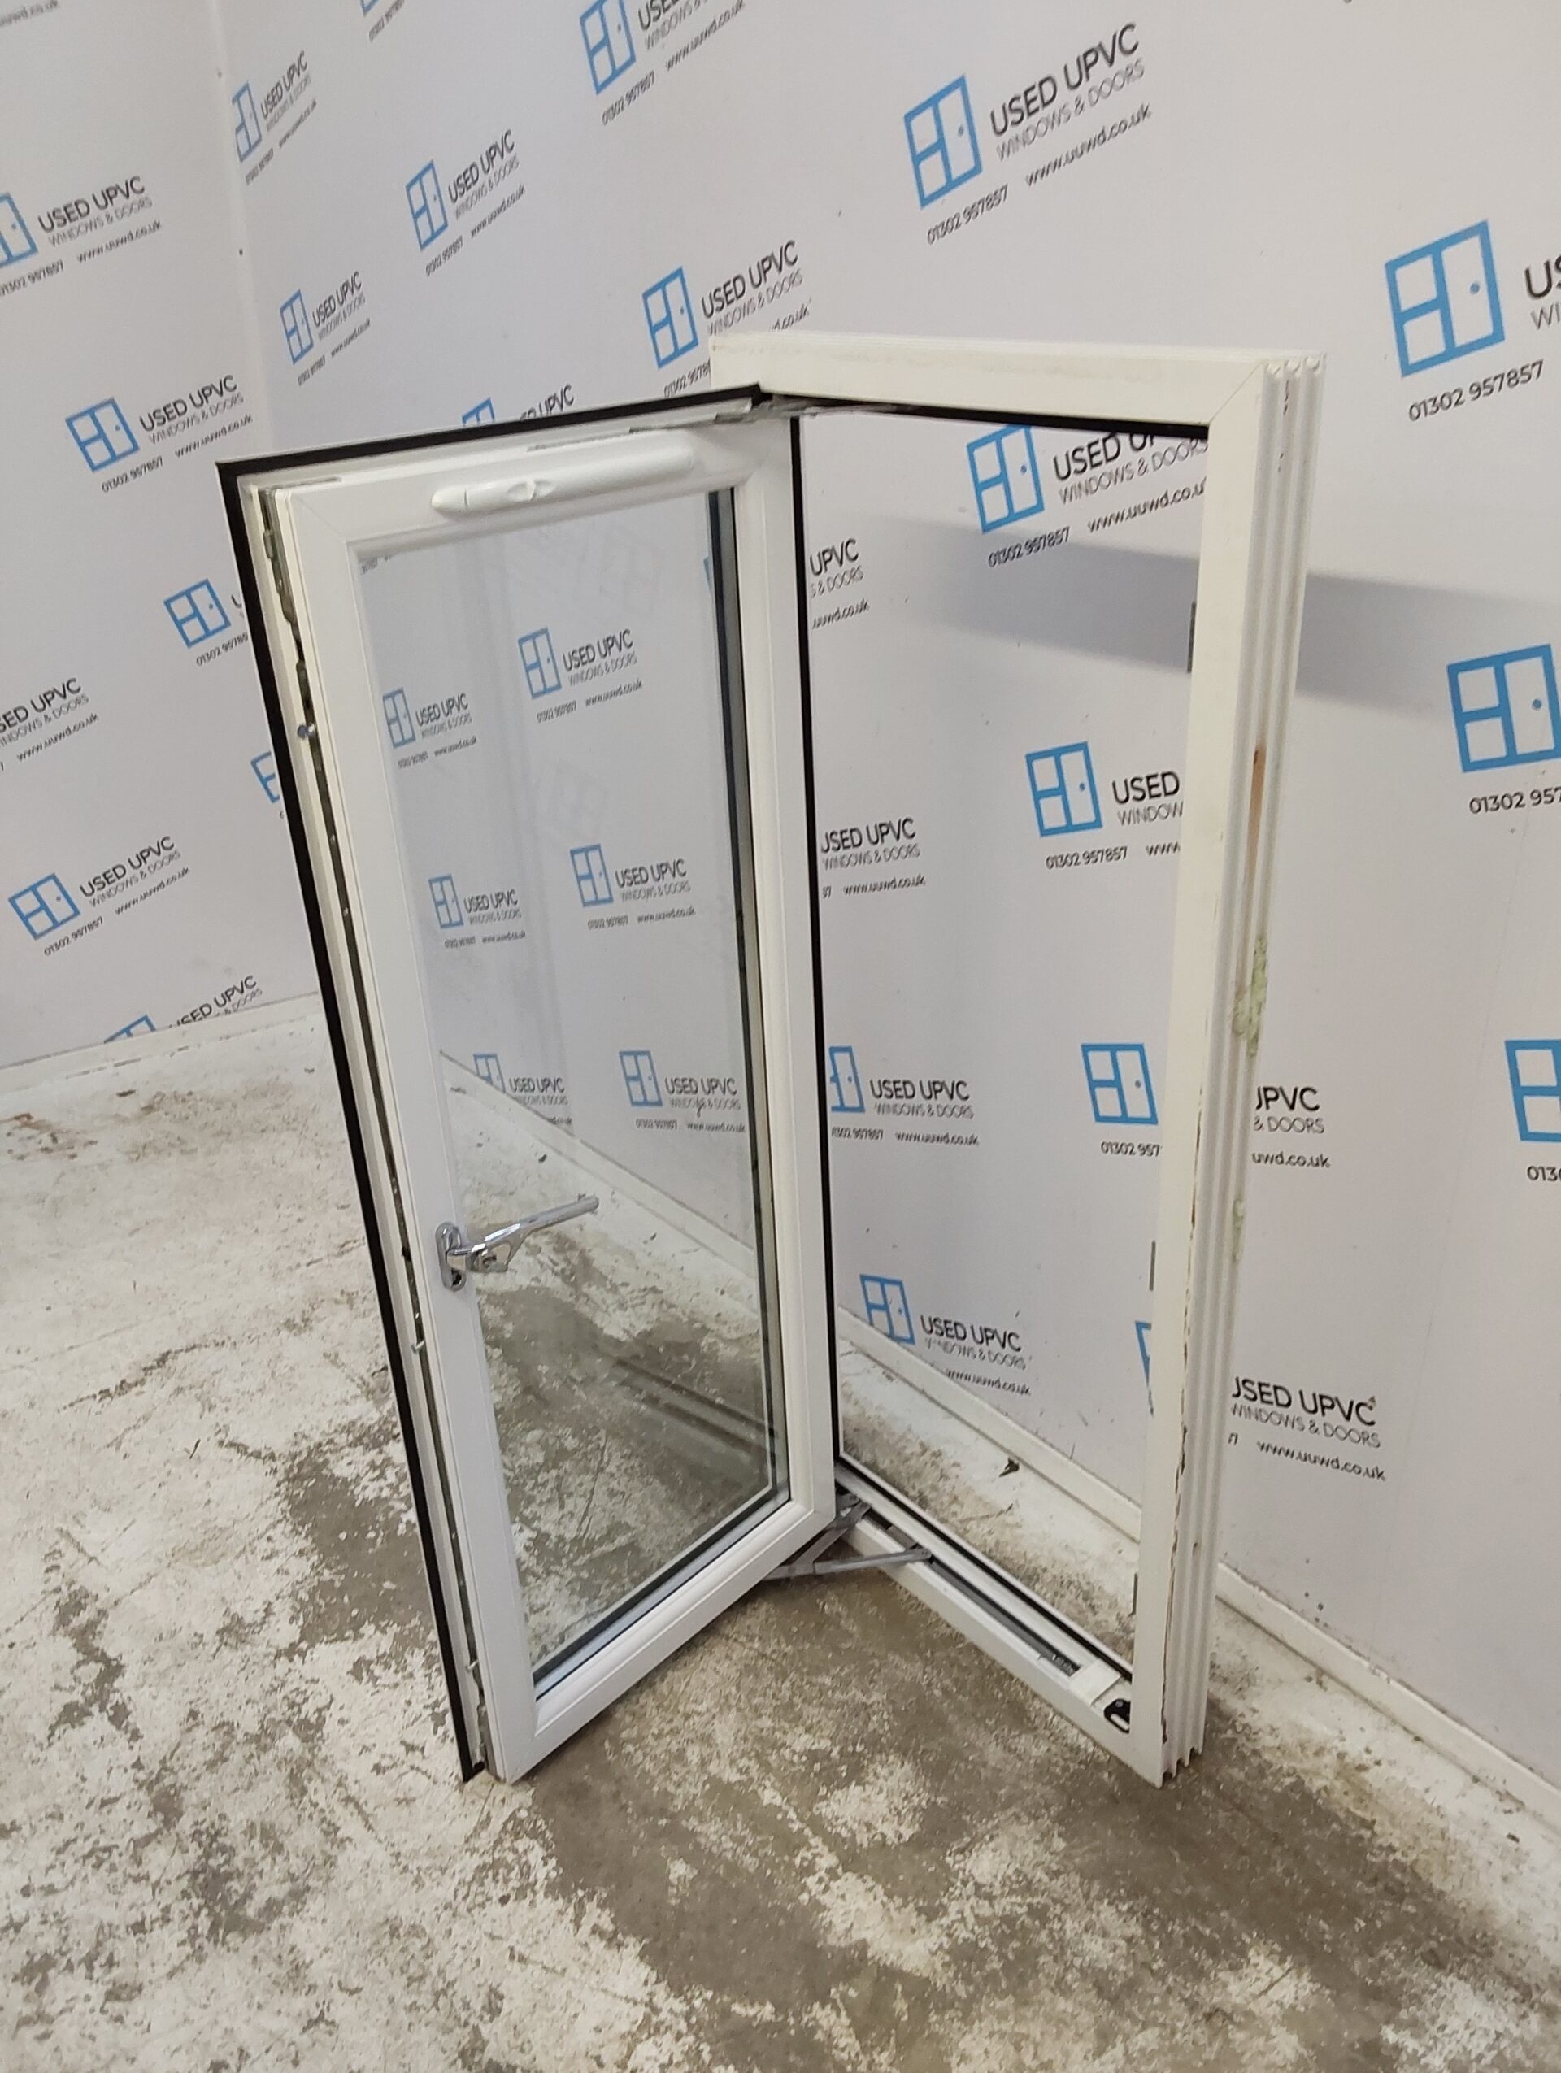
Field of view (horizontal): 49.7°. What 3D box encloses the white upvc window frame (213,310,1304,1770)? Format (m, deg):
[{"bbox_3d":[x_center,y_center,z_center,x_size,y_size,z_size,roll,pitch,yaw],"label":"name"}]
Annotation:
[{"bbox_3d":[-0.017,0.139,1.467,0.595,1.330,0.587,-23,32,-34],"label":"white upvc window frame"}]

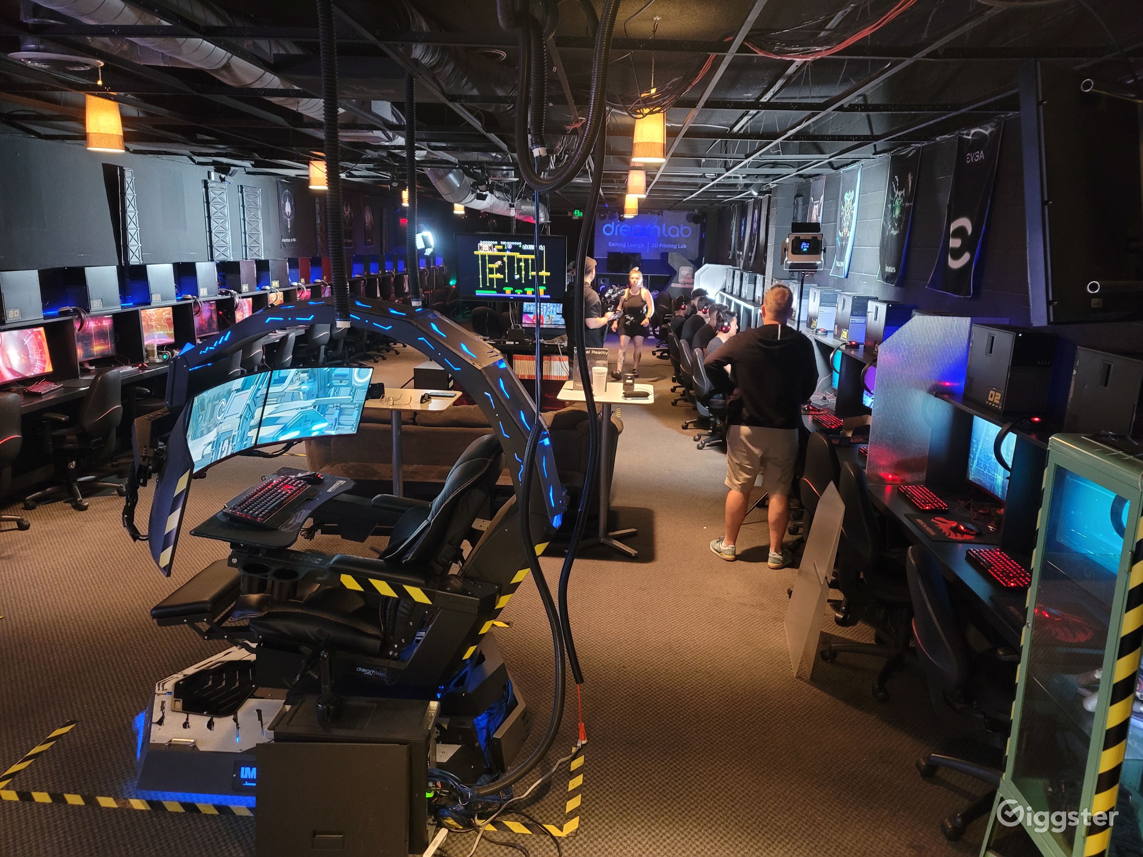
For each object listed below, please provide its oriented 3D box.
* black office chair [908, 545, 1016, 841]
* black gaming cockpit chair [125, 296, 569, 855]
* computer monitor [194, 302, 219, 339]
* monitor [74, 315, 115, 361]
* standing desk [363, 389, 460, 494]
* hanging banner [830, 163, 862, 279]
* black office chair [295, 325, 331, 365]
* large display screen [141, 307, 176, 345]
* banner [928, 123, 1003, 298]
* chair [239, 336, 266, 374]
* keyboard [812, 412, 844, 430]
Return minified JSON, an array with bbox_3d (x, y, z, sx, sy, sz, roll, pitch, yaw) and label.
[{"bbox_3d":[1.491,0.878,2.849,0.680,1.000,0.630,2,13,3],"label":"black office chair"},{"bbox_3d":[-0.922,0.394,3.316,1.800,1.770,1.720,2,13,3],"label":"black gaming cockpit chair"},{"bbox_3d":[-3.942,-1.182,8.842,0.050,0.345,0.550,2,13,3],"label":"computer monitor"},{"bbox_3d":[-4.044,-0.764,6.981,0.050,0.345,0.550,2,13,3],"label":"monitor"},{"bbox_3d":[-1.060,0.322,5.277,0.690,1.050,0.620,2,13,3],"label":"standing desk"},{"bbox_3d":[2.295,-1.732,6.997,0.090,0.900,0.610,2,13,3],"label":"hanging banner"},{"bbox_3d":[-3.761,-1.093,11.442,0.680,1.020,0.640,7,14,23],"label":"black office chair"},{"bbox_3d":[-3.991,-0.978,7.947,0.050,0.345,0.550,2,13,3],"label":"large display screen"},{"bbox_3d":[2.182,-1.195,4.667,0.100,0.900,0.570,2,13,3],"label":"banner"},{"bbox_3d":[-3.636,-0.618,8.769,0.640,1.000,0.620,2,13,3],"label":"chair"},{"bbox_3d":[1.782,-0.048,5.741,0.126,0.038,0.355,2,13,3],"label":"keyboard"}]

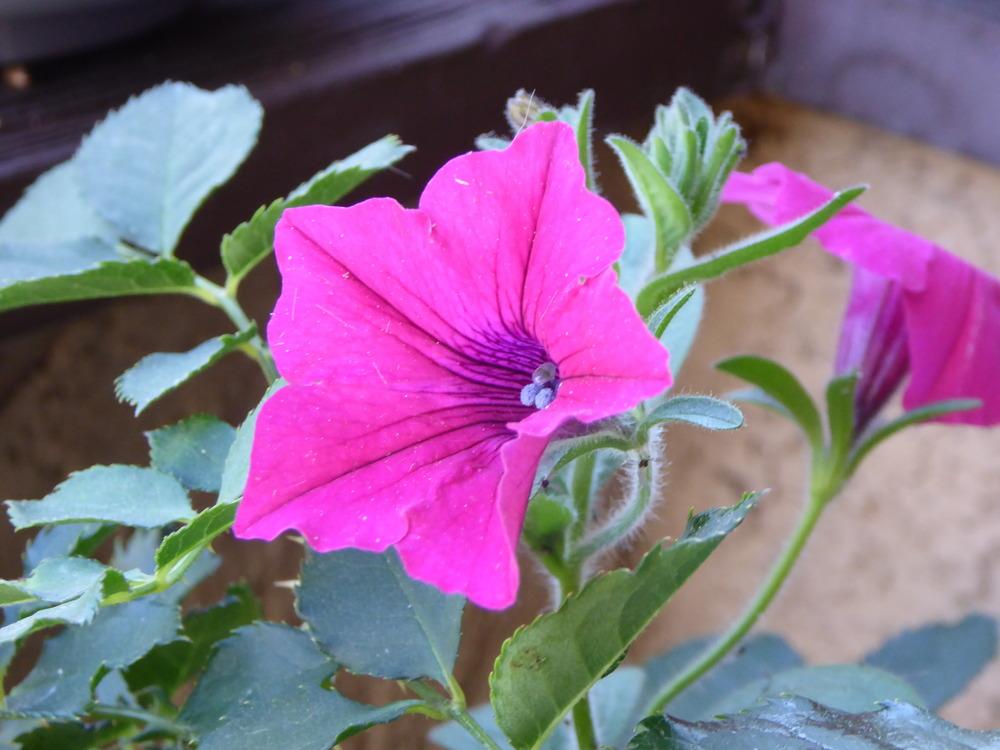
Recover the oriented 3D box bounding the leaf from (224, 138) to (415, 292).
[{"bbox_3d":[-0.030,-0.027,0.460,0.034,0.007,0.017,-37,15,-12],"label":"leaf"}]

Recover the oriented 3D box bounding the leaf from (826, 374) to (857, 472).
[{"bbox_3d":[0.058,0.008,0.478,0.005,0.017,0.004,13,6,12],"label":"leaf"}]

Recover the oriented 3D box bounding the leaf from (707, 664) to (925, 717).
[{"bbox_3d":[0.058,0.060,0.525,0.038,0.006,0.022,-3,22,-12],"label":"leaf"}]

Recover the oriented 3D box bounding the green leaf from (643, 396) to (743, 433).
[{"bbox_3d":[0.030,0.006,0.447,0.016,0.004,0.005,3,37,9],"label":"green leaf"}]

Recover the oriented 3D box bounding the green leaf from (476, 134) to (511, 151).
[{"bbox_3d":[-0.001,-0.038,0.465,0.008,0.003,0.005,13,14,-19],"label":"green leaf"}]

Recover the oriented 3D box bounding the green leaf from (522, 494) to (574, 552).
[{"bbox_3d":[0.007,0.024,0.450,0.008,0.007,0.008,-17,-23,27],"label":"green leaf"}]

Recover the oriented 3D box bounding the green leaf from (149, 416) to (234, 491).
[{"bbox_3d":[-0.050,0.013,0.462,0.015,0.012,0.003,15,-22,6],"label":"green leaf"}]

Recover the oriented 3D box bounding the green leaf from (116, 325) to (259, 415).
[{"bbox_3d":[-0.050,-0.001,0.452,0.024,0.005,0.011,-35,27,-12],"label":"green leaf"}]

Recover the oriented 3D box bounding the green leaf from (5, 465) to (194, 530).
[{"bbox_3d":[-0.063,0.019,0.445,0.029,0.005,0.017,-2,29,-12],"label":"green leaf"}]

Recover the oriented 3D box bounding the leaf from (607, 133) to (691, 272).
[{"bbox_3d":[0.024,-0.027,0.450,0.007,0.022,0.009,-26,-8,41],"label":"leaf"}]

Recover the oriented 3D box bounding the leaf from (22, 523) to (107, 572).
[{"bbox_3d":[-0.073,0.029,0.475,0.015,0.004,0.011,-28,48,-15],"label":"leaf"}]

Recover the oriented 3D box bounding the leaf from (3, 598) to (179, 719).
[{"bbox_3d":[-0.069,0.047,0.475,0.031,0.005,0.018,-31,38,-12],"label":"leaf"}]

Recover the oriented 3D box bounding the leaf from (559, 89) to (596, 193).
[{"bbox_3d":[0.013,-0.038,0.462,0.005,0.017,0.006,0,-6,-27],"label":"leaf"}]

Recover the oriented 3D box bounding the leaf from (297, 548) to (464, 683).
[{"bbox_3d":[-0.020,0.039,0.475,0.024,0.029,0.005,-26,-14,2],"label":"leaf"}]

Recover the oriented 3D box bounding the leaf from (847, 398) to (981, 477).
[{"bbox_3d":[0.070,0.011,0.476,0.025,0.007,0.006,-29,6,0],"label":"leaf"}]

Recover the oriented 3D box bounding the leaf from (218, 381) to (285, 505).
[{"bbox_3d":[-0.037,0.011,0.455,0.014,0.023,0.004,14,-20,44],"label":"leaf"}]

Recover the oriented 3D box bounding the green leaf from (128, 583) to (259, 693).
[{"bbox_3d":[-0.052,0.045,0.482,0.025,0.014,0.005,-35,48,-6],"label":"green leaf"}]

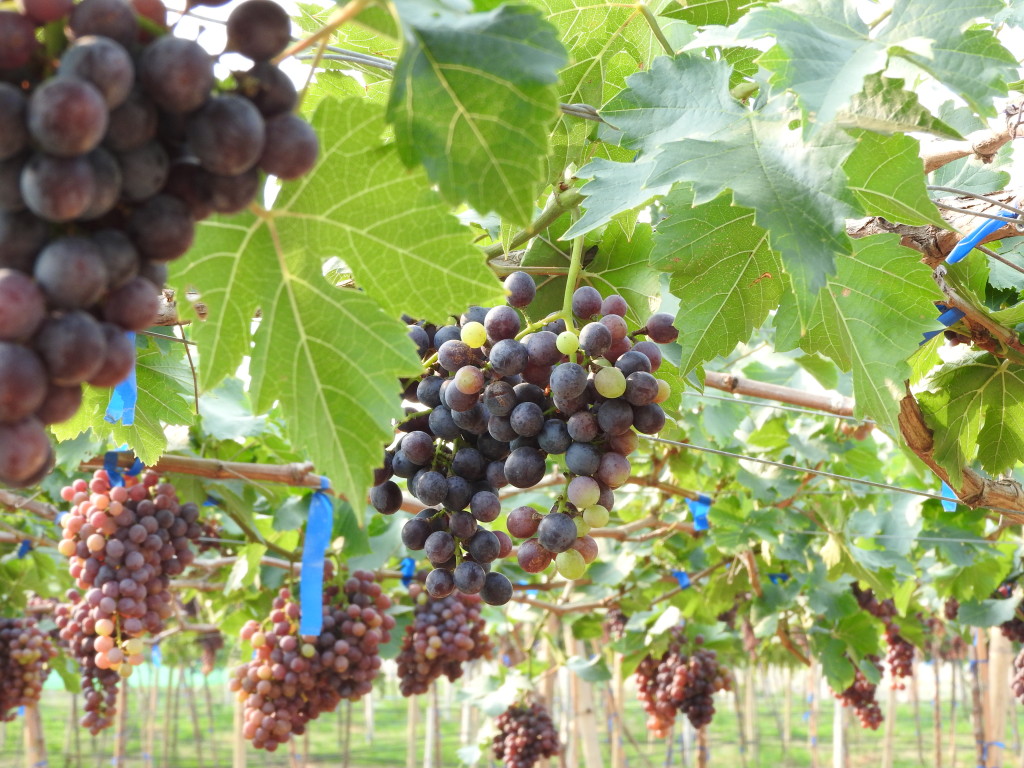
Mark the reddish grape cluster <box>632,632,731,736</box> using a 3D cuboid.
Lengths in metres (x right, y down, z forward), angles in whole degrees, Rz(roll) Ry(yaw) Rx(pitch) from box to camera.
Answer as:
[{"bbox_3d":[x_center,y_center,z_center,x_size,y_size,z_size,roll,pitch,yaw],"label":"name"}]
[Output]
[{"bbox_3d":[0.279,0.486,3.850,0.157,0.172,0.130,0,-7,0],"label":"reddish grape cluster"}]

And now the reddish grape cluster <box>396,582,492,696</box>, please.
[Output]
[{"bbox_3d":[-0.096,0.360,3.300,0.131,0.151,0.110,0,-7,0],"label":"reddish grape cluster"}]

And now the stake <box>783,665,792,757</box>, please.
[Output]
[{"bbox_3d":[3.260,3.757,28.000,0.085,1.300,0.085,0,-7,0],"label":"stake"}]

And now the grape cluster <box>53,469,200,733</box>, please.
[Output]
[{"bbox_3d":[-0.404,0.227,2.480,0.155,0.277,0.135,0,-7,0],"label":"grape cluster"}]

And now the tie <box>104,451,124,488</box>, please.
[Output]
[{"bbox_3d":[-0.417,0.090,2.480,0.022,0.041,0.020,0,-7,0],"label":"tie"}]

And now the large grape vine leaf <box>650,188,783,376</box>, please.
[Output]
[{"bbox_3d":[0.103,-0.056,1.180,0.075,0.105,0.040,0,-7,0],"label":"large grape vine leaf"}]

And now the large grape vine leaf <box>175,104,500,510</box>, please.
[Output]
[{"bbox_3d":[-0.079,-0.038,1.070,0.150,0.184,0.050,0,-7,0],"label":"large grape vine leaf"}]

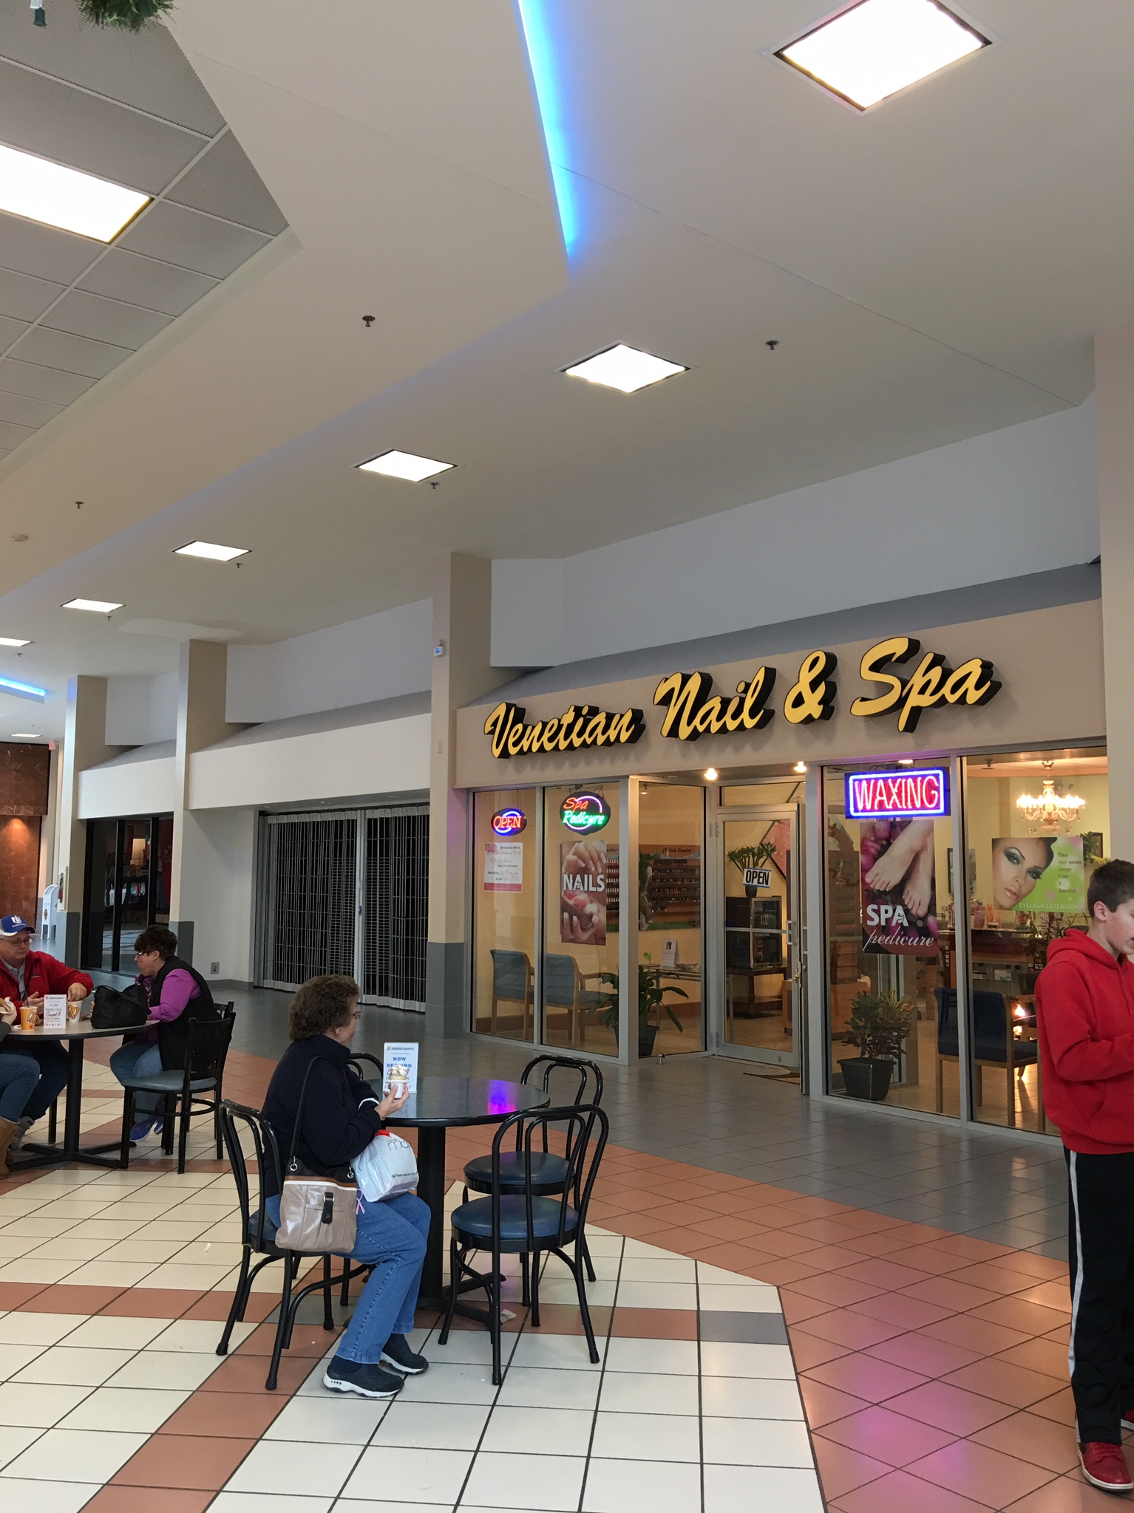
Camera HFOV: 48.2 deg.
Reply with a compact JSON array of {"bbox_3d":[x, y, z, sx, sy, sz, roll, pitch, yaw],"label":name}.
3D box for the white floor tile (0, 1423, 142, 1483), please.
[{"bbox_3d":[-1.331,1.900,3.437,0.299,0.010,0.299,0,-6,5],"label":"white floor tile"}]

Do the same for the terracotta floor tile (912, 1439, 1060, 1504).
[{"bbox_3d":[1.104,1.919,3.387,0.299,0.010,0.299,5,-7,-39],"label":"terracotta floor tile"}]

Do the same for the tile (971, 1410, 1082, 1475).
[{"bbox_3d":[1.341,1.948,3.590,0.298,0.012,0.298,5,-7,-39],"label":"tile"}]

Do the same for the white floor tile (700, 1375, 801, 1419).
[{"bbox_3d":[0.564,1.968,3.879,0.301,0.012,0.297,0,-5,5],"label":"white floor tile"}]

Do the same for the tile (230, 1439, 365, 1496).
[{"bbox_3d":[-0.728,1.933,3.432,0.305,0.010,0.302,0,-5,5],"label":"tile"}]

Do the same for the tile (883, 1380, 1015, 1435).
[{"bbox_3d":[1.161,1.986,3.857,0.302,0.010,0.302,5,-7,-39],"label":"tile"}]

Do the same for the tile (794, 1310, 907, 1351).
[{"bbox_3d":[0.989,2.013,4.440,0.297,0.015,0.297,5,-7,-39],"label":"tile"}]

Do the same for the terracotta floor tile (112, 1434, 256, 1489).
[{"bbox_3d":[-1.016,1.891,3.382,0.300,0.015,0.300,0,-6,5],"label":"terracotta floor tile"}]

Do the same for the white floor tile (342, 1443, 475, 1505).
[{"bbox_3d":[-0.414,1.901,3.351,0.299,0.010,0.299,0,-6,5],"label":"white floor tile"}]

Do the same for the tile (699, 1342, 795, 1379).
[{"bbox_3d":[0.589,1.992,4.177,0.299,0.010,0.299,0,-6,5],"label":"tile"}]

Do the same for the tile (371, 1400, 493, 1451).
[{"bbox_3d":[-0.385,1.931,3.655,0.299,0.010,0.299,0,-6,5],"label":"tile"}]

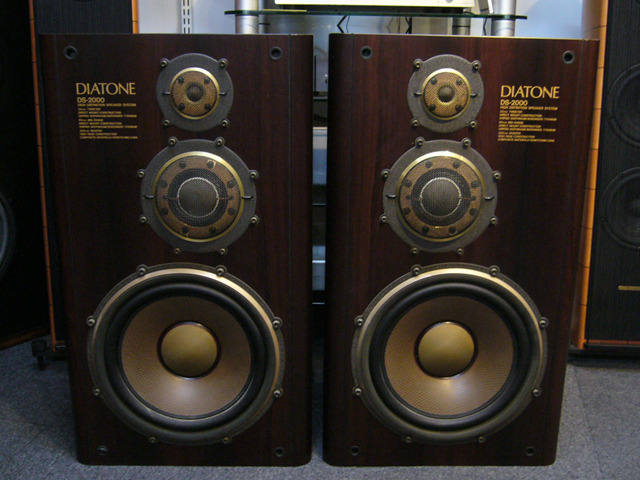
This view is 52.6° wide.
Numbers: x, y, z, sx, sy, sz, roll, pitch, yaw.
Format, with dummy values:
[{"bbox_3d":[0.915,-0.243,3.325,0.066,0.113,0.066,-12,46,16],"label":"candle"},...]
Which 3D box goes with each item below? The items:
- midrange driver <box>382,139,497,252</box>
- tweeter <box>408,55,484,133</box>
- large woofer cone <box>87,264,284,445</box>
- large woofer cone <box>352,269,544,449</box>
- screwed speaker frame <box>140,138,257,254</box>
[{"bbox_3d":[0.188,-0.066,1.014,0.184,0.184,0.045,0,13,-1],"label":"midrange driver"},{"bbox_3d":[0.190,-0.220,0.978,0.118,0.118,0.035,0,13,-1],"label":"tweeter"},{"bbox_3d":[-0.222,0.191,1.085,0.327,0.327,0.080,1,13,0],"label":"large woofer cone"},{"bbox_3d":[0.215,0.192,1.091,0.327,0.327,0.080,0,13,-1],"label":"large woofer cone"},{"bbox_3d":[-0.189,-0.066,1.007,0.184,0.184,0.045,1,13,0],"label":"screwed speaker frame"}]

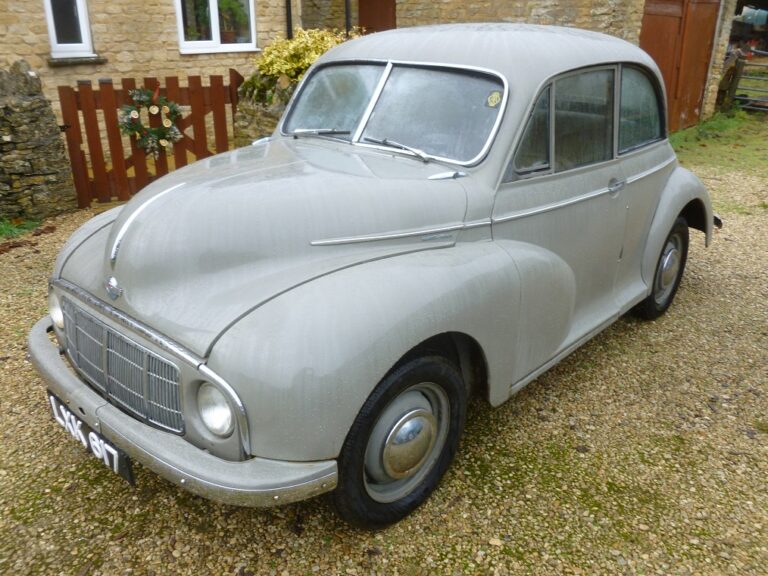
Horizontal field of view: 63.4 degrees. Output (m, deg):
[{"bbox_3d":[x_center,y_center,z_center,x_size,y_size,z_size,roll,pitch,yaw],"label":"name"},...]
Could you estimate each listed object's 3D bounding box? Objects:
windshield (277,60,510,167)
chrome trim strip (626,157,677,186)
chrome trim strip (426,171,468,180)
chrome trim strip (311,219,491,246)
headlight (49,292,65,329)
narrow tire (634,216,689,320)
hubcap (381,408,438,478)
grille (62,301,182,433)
[{"bbox_3d":[-0.026,-0.688,2.352,1.080,0.360,0.105,19,-3,38],"label":"windshield"},{"bbox_3d":[1.274,-0.554,2.914,0.040,0.040,0.835,16,26,34],"label":"chrome trim strip"},{"bbox_3d":[0.204,-0.357,1.985,0.140,0.030,0.035,-11,24,-28],"label":"chrome trim strip"},{"bbox_3d":[0.075,-0.164,1.851,0.630,0.035,0.035,-11,24,-28],"label":"chrome trim strip"},{"bbox_3d":[-1.107,0.060,2.127,0.070,0.146,0.146,-19,29,-41],"label":"headlight"},{"bbox_3d":[1.514,-0.114,3.392,0.140,0.588,0.588,19,28,38],"label":"narrow tire"},{"bbox_3d":[0.086,0.465,1.840,0.050,0.228,0.228,21,29,41],"label":"hubcap"},{"bbox_3d":[-0.797,0.207,1.802,0.700,0.240,0.070,19,28,38],"label":"grille"}]

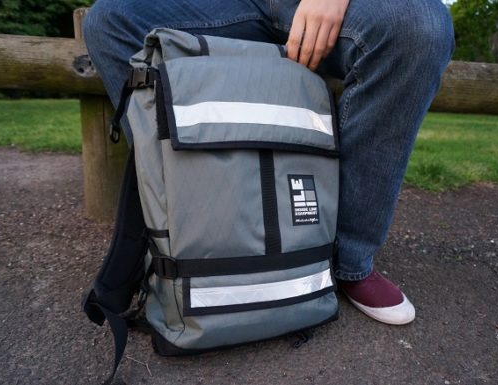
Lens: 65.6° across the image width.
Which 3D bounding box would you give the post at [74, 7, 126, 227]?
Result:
[{"bbox_3d":[-0.420,-0.215,1.143,0.145,0.600,0.145,4,16,3],"label":"post"}]

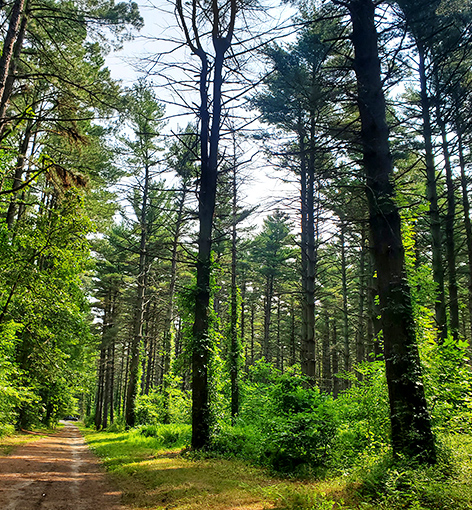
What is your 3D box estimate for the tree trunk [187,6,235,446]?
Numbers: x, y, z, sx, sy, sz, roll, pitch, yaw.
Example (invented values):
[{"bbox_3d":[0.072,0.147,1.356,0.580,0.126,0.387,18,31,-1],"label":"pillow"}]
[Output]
[{"bbox_3d":[-1.213,-2.425,21.674,2.100,20.002,1.100,1,-17,0],"label":"tree trunk"}]

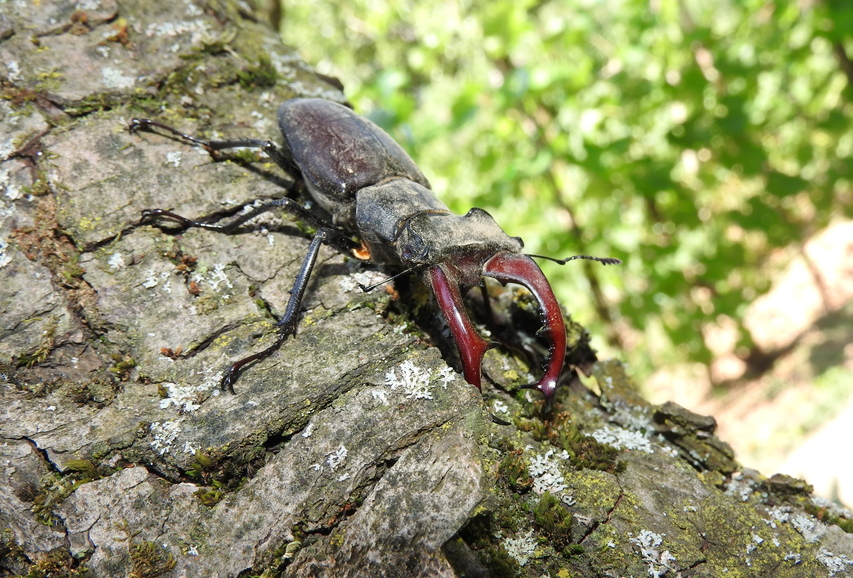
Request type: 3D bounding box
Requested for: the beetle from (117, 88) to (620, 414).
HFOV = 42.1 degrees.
[{"bbox_3d":[-0.009,-0.010,0.173,0.064,0.022,0.074,-11,46,-47],"label":"beetle"}]

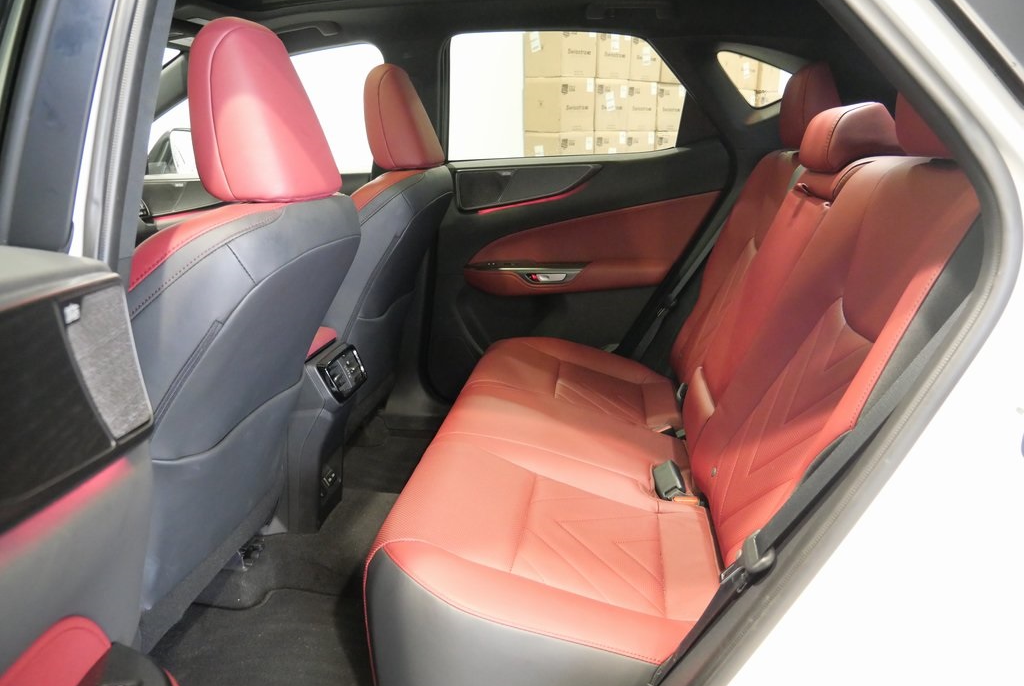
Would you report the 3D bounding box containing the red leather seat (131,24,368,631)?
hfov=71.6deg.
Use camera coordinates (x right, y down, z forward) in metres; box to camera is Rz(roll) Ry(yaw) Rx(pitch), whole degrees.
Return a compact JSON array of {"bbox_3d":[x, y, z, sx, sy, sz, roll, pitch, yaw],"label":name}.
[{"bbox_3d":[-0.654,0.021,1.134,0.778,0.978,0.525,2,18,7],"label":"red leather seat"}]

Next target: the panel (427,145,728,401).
[{"bbox_3d":[0.176,-0.185,2.103,0.869,0.778,0.131,2,18,7],"label":"panel"}]

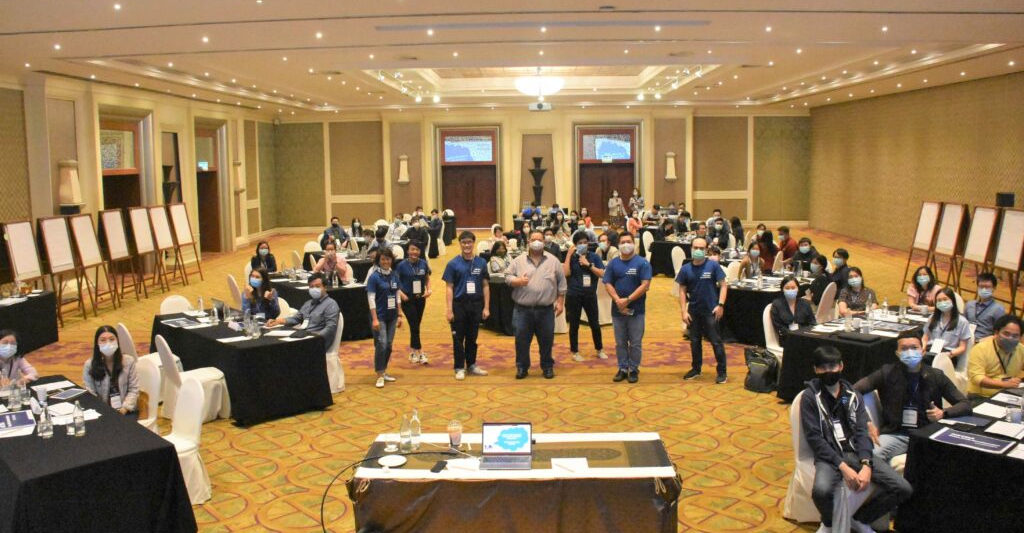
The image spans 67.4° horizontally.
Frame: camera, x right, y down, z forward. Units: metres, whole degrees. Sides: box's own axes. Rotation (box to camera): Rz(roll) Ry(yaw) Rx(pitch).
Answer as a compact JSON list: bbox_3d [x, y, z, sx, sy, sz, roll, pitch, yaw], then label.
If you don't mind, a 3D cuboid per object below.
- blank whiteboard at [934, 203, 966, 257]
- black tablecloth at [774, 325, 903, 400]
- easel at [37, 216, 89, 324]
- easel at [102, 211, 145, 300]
[{"bbox_3d":[7.680,-0.630,13.450,0.050,0.910,0.660,9,8,2],"label":"blank whiteboard"},{"bbox_3d":[4.000,1.008,8.575,2.200,0.770,0.860,-8,11,-43],"label":"black tablecloth"},{"bbox_3d":[-7.540,0.072,12.584,0.620,1.740,0.680,0,8,4],"label":"easel"},{"bbox_3d":[-7.454,-0.165,14.305,0.620,1.750,0.670,0,8,4],"label":"easel"}]

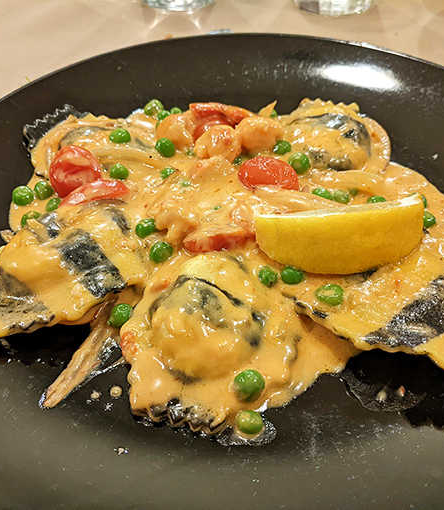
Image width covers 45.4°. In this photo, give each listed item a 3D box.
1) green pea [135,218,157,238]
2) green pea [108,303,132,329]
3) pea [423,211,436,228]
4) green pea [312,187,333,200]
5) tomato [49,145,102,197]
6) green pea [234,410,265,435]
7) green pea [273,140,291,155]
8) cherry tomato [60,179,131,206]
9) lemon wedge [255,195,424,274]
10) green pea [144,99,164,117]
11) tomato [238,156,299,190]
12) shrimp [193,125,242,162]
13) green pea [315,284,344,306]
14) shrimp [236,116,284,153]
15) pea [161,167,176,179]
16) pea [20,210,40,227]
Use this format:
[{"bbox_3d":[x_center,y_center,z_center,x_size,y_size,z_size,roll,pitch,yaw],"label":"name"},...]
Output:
[{"bbox_3d":[-0.031,-0.011,0.214,0.008,0.008,0.008,-3,47,0],"label":"green pea"},{"bbox_3d":[-0.036,0.021,0.187,0.008,0.008,0.008,-3,47,0],"label":"green pea"},{"bbox_3d":[0.085,-0.015,0.220,0.008,0.007,0.008,-3,47,0],"label":"pea"},{"bbox_3d":[0.043,-0.025,0.225,0.009,0.008,0.009,-3,47,0],"label":"green pea"},{"bbox_3d":[-0.063,-0.035,0.226,0.022,0.021,0.018,-17,48,-12],"label":"tomato"},{"bbox_3d":[0.009,0.052,0.166,0.009,0.008,0.009,-3,47,0],"label":"green pea"},{"bbox_3d":[0.029,-0.051,0.253,0.009,0.008,0.009,-3,47,0],"label":"green pea"},{"bbox_3d":[-0.054,-0.027,0.227,0.030,0.012,0.017,-13,48,-9],"label":"cherry tomato"},{"bbox_3d":[0.041,-0.010,0.196,0.065,0.026,0.026,-4,47,-1],"label":"lemon wedge"},{"bbox_3d":[-0.036,-0.078,0.281,0.010,0.009,0.010,-3,47,0],"label":"green pea"},{"bbox_3d":[0.020,-0.036,0.231,0.026,0.015,0.024,-3,47,0],"label":"tomato"},{"bbox_3d":[-0.002,-0.052,0.247,0.024,0.018,0.020,-3,47,0],"label":"shrimp"},{"bbox_3d":[0.038,0.014,0.188,0.010,0.009,0.009,-3,47,0],"label":"green pea"},{"bbox_3d":[0.018,-0.057,0.253,0.025,0.018,0.021,-3,47,0],"label":"shrimp"},{"bbox_3d":[-0.024,-0.036,0.236,0.008,0.007,0.008,-3,47,0],"label":"pea"},{"bbox_3d":[-0.079,-0.014,0.218,0.008,0.008,0.008,-3,47,0],"label":"pea"}]

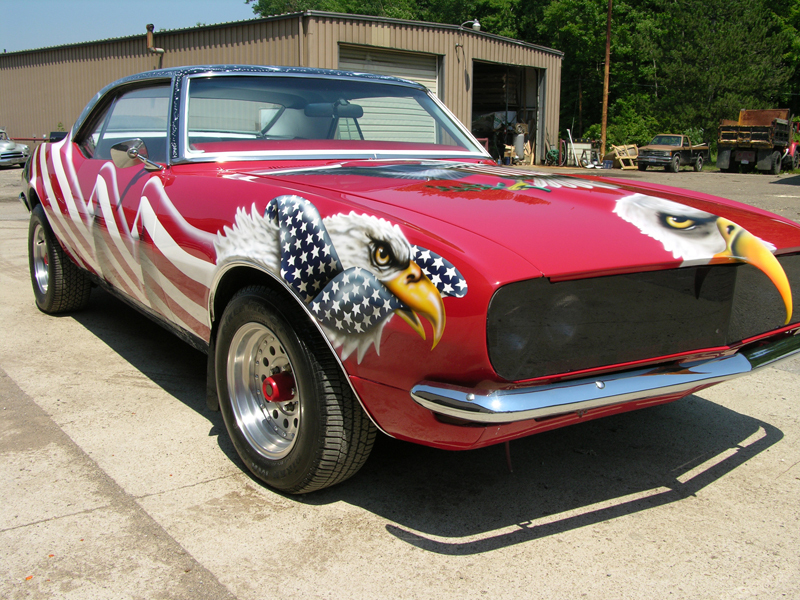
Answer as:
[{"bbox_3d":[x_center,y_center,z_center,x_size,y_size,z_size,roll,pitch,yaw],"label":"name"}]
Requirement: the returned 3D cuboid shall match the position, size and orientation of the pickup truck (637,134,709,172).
[{"bbox_3d":[12.651,-6.772,37.287,1.670,1.640,4.800,9,14,38],"label":"pickup truck"}]

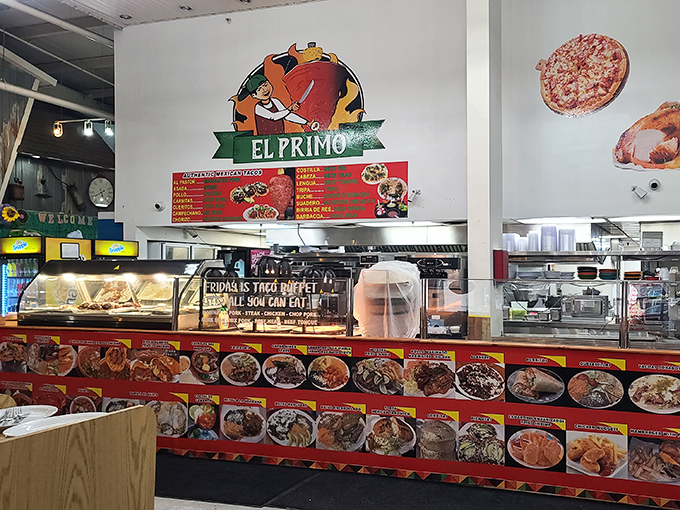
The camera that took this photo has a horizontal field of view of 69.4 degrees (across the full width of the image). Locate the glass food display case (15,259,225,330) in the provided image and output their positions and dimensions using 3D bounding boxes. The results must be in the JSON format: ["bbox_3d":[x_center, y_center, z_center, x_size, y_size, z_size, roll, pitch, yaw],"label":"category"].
[{"bbox_3d":[-2.040,0.325,4.588,1.560,0.620,0.740,0,0,14],"label":"glass food display case"}]

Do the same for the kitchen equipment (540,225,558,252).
[{"bbox_3d":[2.328,-0.179,5.450,0.183,0.297,0.183,0,0,14],"label":"kitchen equipment"}]

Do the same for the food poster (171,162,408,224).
[{"bbox_3d":[-0.539,-0.575,4.672,2.370,0.505,0.030,0,0,14],"label":"food poster"}]

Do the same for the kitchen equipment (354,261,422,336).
[{"bbox_3d":[0.373,0.332,3.900,0.490,0.580,0.460,0,0,14],"label":"kitchen equipment"}]

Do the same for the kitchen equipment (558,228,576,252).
[{"bbox_3d":[2.527,-0.156,5.450,0.183,0.253,0.183,0,0,14],"label":"kitchen equipment"}]

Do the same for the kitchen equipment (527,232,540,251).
[{"bbox_3d":[2.150,-0.144,5.450,0.128,0.222,0.128,0,0,14],"label":"kitchen equipment"}]

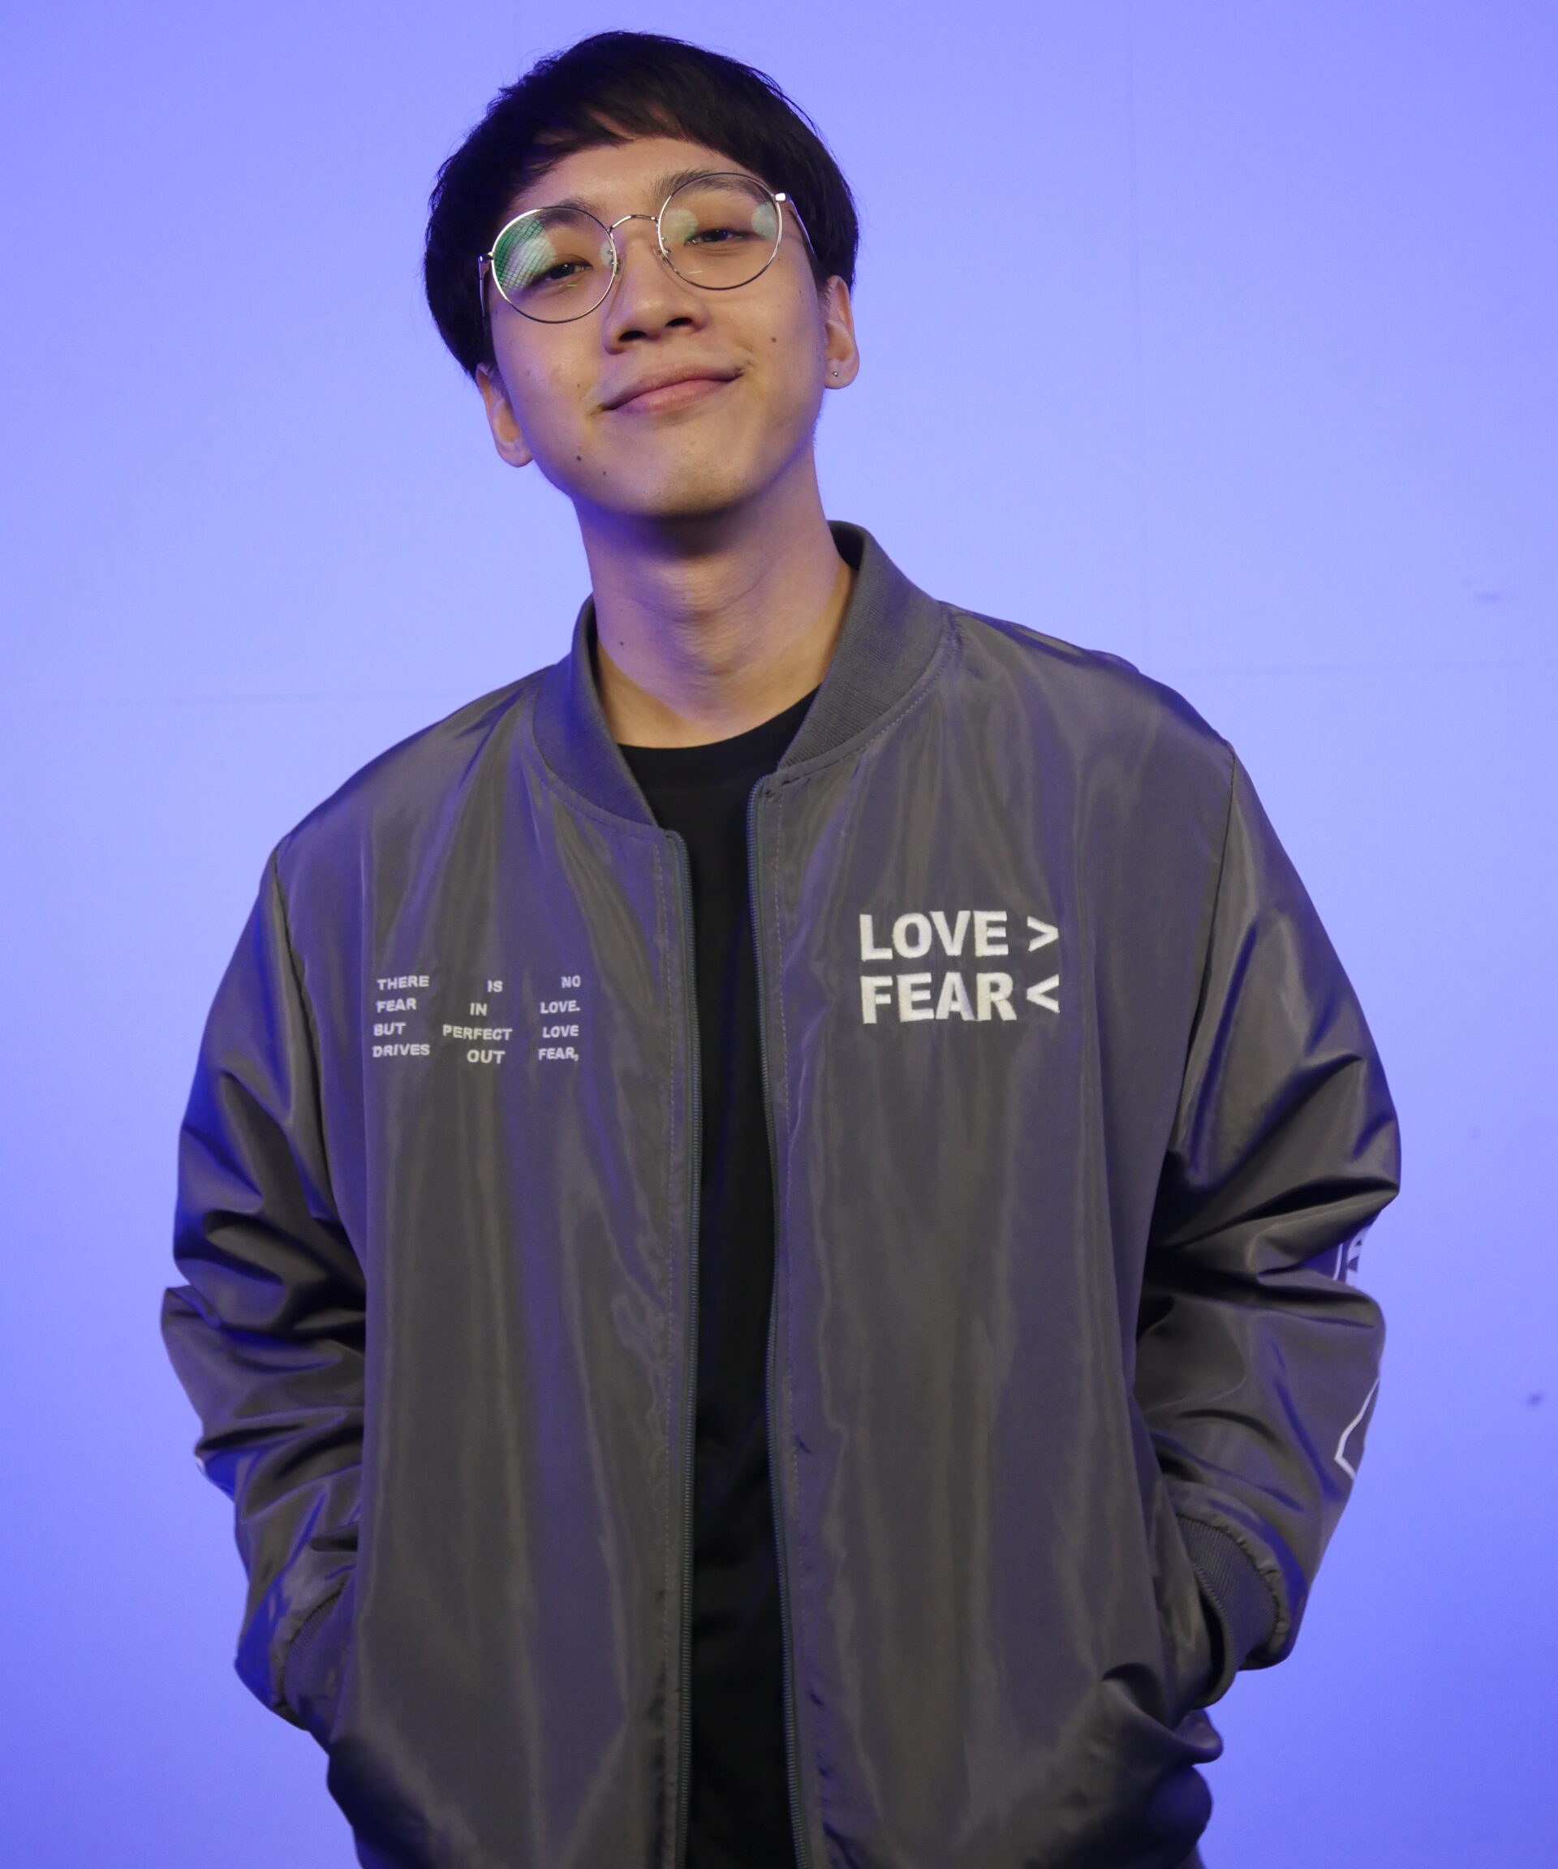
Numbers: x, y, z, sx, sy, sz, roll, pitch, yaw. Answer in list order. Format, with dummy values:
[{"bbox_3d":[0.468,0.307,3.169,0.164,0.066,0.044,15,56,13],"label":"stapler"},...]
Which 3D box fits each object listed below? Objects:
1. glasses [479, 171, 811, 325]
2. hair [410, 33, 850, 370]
[{"bbox_3d":[-0.057,-0.278,1.271,0.138,0.050,0.145,-12,-8,0],"label":"glasses"},{"bbox_3d":[-0.066,-0.321,1.312,0.196,0.185,0.212,-12,-8,0],"label":"hair"}]

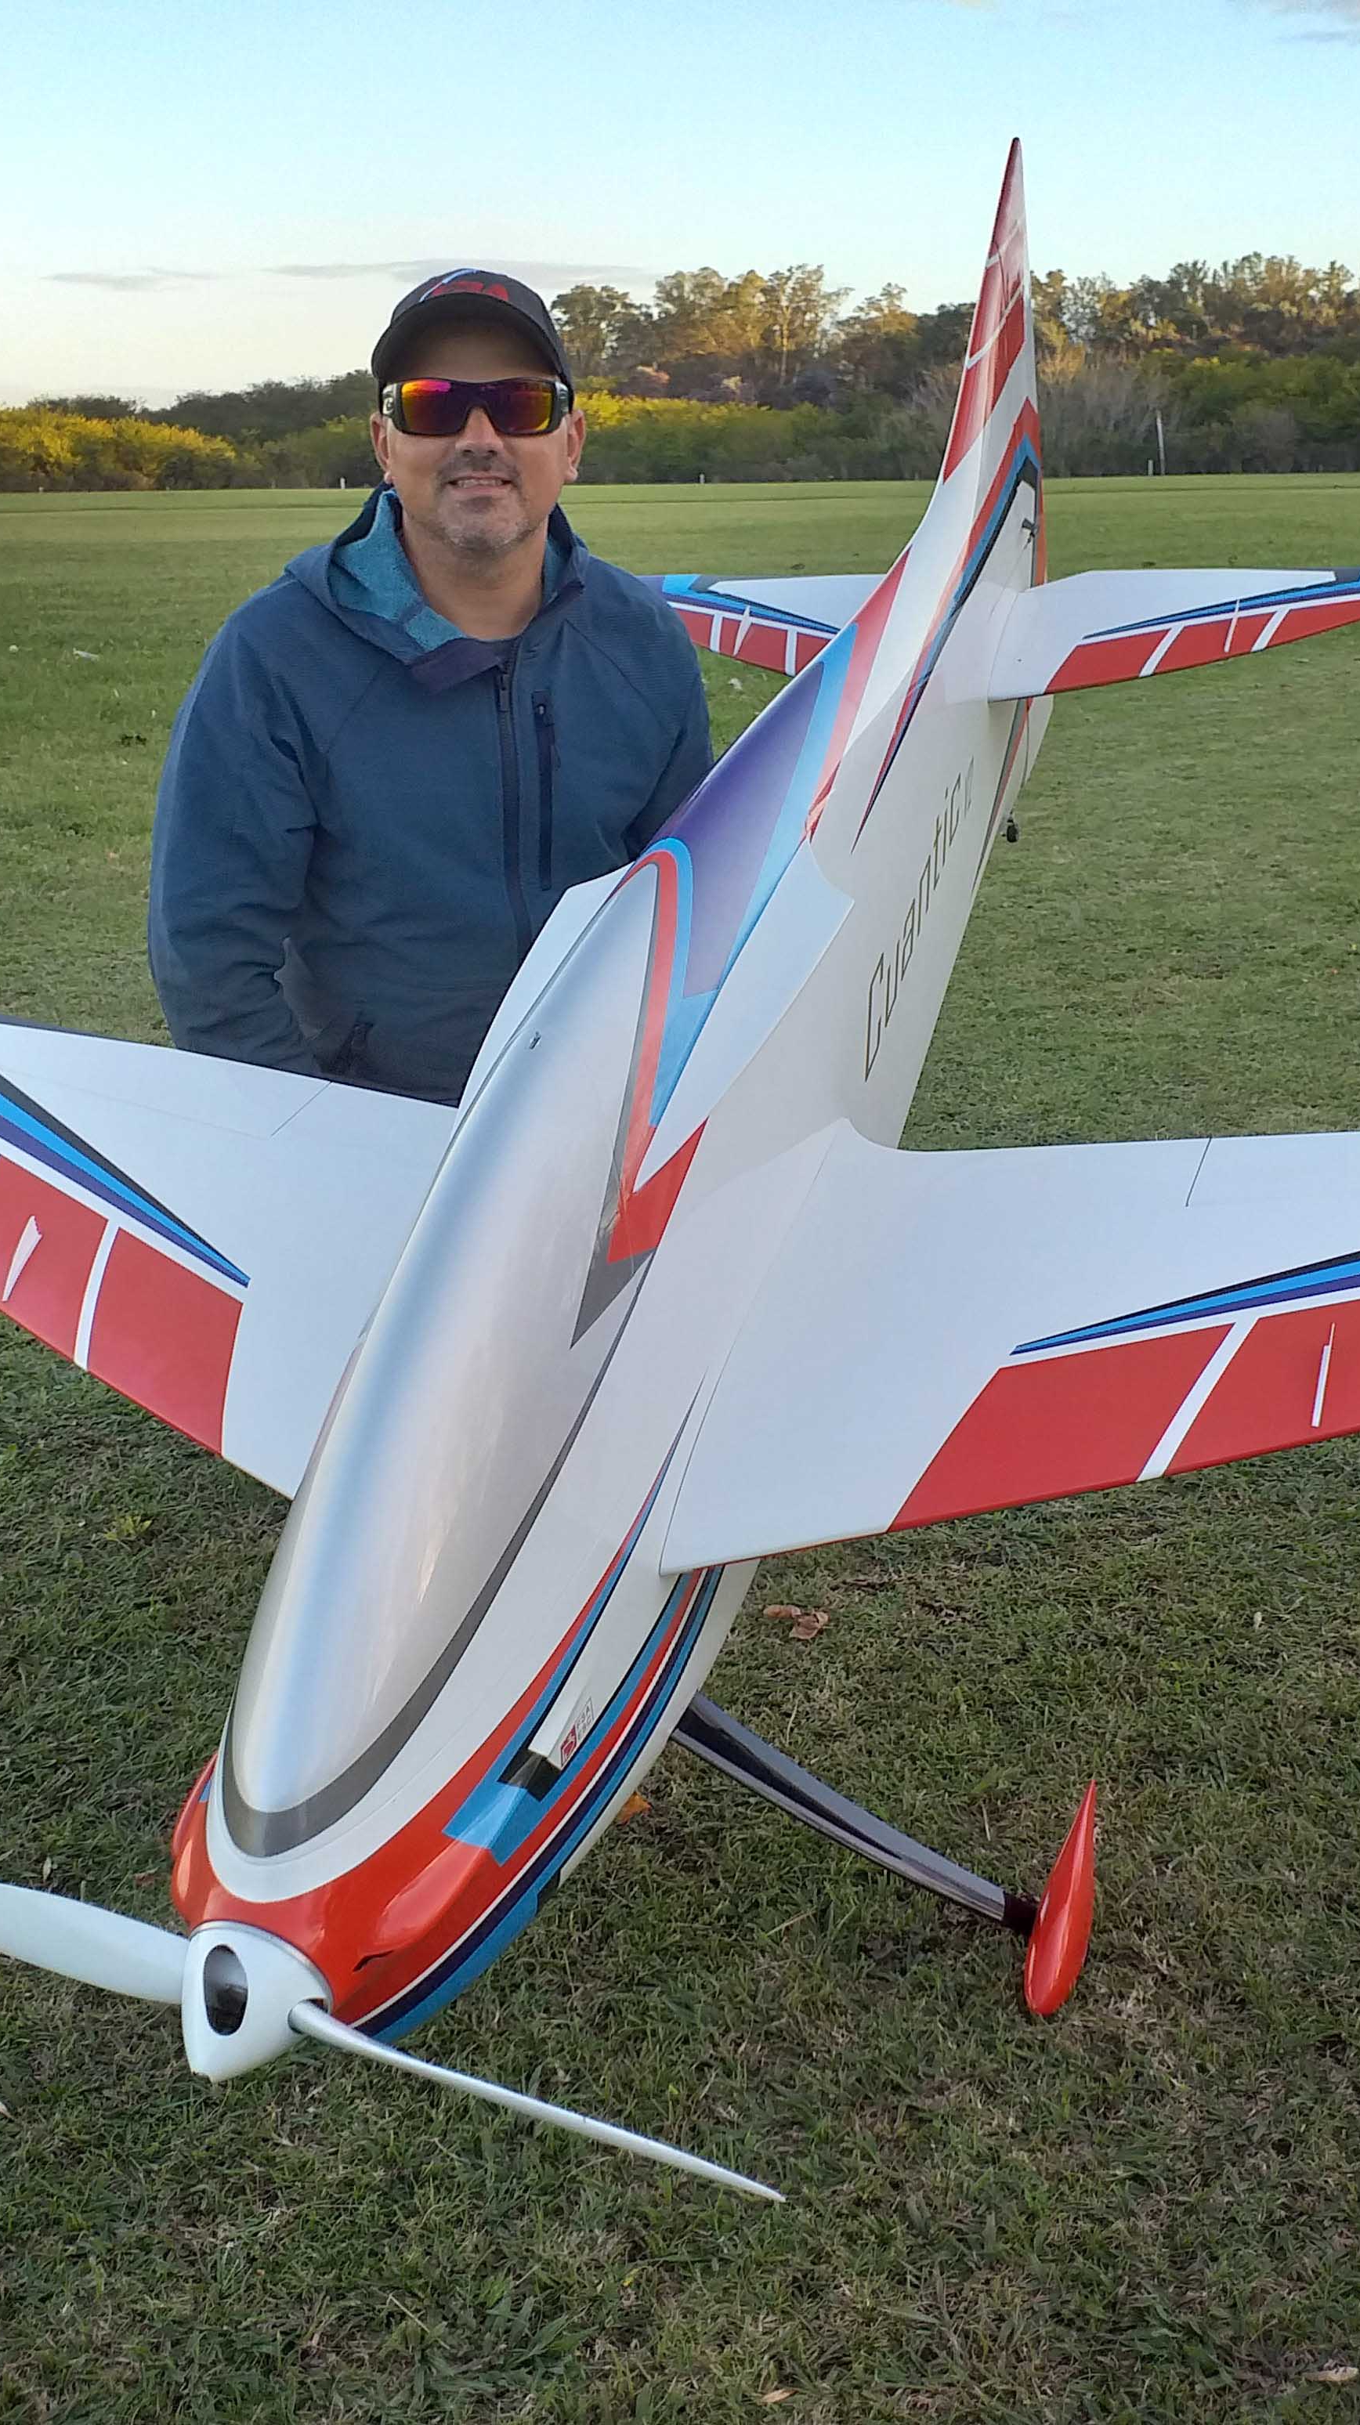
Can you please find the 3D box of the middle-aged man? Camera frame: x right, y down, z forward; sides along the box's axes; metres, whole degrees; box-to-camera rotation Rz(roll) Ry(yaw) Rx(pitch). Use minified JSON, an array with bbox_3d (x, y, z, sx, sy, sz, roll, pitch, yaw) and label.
[{"bbox_3d":[-0.207,-0.284,2.223,0.580,1.090,0.660,-6,18,-17],"label":"middle-aged man"}]

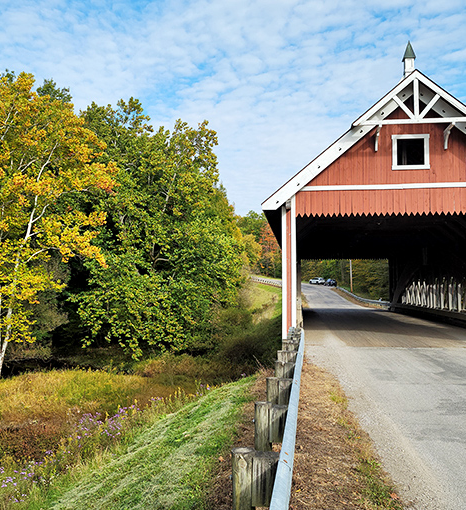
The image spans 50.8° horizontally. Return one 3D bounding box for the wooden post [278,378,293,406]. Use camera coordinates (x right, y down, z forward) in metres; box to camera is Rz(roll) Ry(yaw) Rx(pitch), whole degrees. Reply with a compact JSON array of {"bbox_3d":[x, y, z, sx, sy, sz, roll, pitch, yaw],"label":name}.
[{"bbox_3d":[0.880,2.304,8.127,0.236,0.434,0.183,0,-4,9],"label":"wooden post"}]

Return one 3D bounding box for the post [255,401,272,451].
[{"bbox_3d":[0.388,2.269,6.346,0.198,0.671,0.198,0,-4,9],"label":"post"}]

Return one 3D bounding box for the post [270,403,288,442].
[{"bbox_3d":[0.598,2.173,6.320,0.236,0.434,0.183,0,-4,9],"label":"post"}]

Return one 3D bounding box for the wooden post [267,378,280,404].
[{"bbox_3d":[0.673,2.397,8.152,0.193,0.676,0.198,0,-4,9],"label":"wooden post"}]

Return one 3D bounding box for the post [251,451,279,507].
[{"bbox_3d":[0.311,2.040,4.484,0.236,0.434,0.183,0,-4,9],"label":"post"}]

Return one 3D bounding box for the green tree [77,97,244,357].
[{"bbox_3d":[-4.831,-1.688,32.500,11.200,17.000,11.000,0,-4,9],"label":"green tree"}]

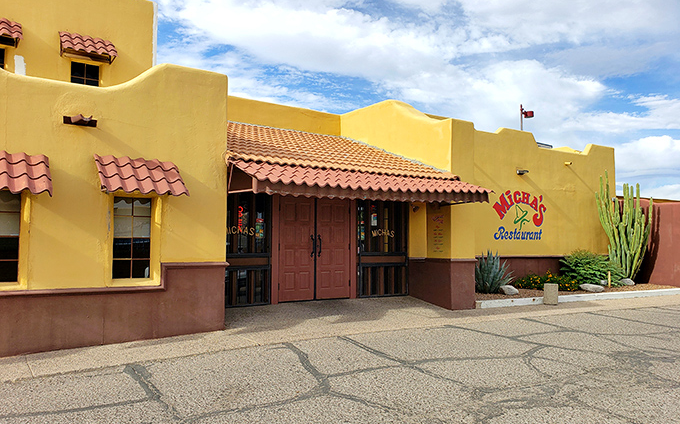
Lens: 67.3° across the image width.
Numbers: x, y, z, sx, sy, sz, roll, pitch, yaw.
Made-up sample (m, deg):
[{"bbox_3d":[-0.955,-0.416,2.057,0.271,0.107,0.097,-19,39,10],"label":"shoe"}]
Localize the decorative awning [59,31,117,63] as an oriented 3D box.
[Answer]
[{"bbox_3d":[-5.485,-3.590,11.179,1.131,0.535,0.485,3,-4,-34],"label":"decorative awning"}]

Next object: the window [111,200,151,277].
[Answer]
[{"bbox_3d":[-3.214,0.409,7.935,0.556,1.262,0.091,3,-4,-34],"label":"window"}]

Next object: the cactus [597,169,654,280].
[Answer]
[{"bbox_3d":[9.271,0.441,16.700,1.700,3.400,1.400,3,-4,-34],"label":"cactus"}]

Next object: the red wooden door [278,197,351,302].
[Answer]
[{"bbox_3d":[-0.507,0.815,11.098,1.798,2.192,0.091,3,-4,-34],"label":"red wooden door"}]

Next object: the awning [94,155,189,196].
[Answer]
[{"bbox_3d":[-2.925,-0.528,7.616,1.212,0.576,0.505,3,-4,-34],"label":"awning"}]

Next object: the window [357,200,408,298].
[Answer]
[{"bbox_3d":[1.041,0.873,12.142,1.566,2.222,0.101,3,-4,-34],"label":"window"}]

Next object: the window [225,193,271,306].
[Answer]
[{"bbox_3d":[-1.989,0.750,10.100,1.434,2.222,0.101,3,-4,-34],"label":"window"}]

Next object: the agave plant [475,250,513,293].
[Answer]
[{"bbox_3d":[3.919,1.563,13.300,1.150,1.100,1.150,3,-4,-34],"label":"agave plant"}]

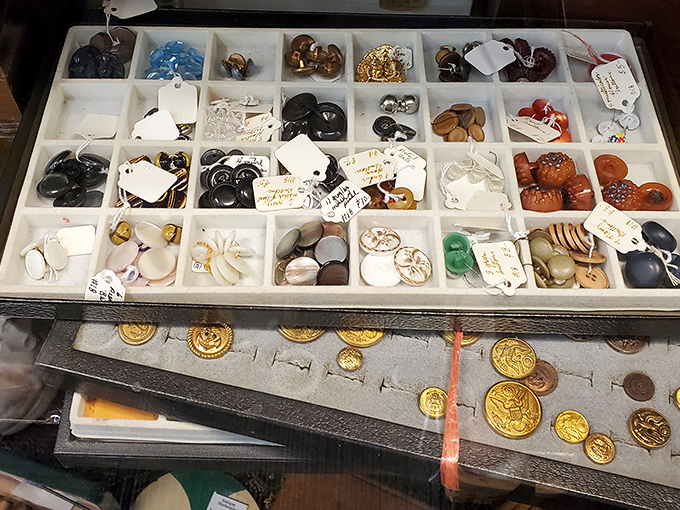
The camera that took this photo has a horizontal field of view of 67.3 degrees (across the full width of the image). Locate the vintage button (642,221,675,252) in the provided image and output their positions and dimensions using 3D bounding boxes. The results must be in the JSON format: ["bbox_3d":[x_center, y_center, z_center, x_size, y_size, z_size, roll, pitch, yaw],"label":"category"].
[{"bbox_3d":[0.175,-0.010,0.280,0.019,0.007,0.019,4,43,-9],"label":"vintage button"}]

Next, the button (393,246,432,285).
[{"bbox_3d":[0.038,0.007,0.269,0.022,0.004,0.022,10,58,-16],"label":"button"}]

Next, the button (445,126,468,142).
[{"bbox_3d":[0.069,-0.069,0.304,0.013,0.004,0.013,1,76,-3],"label":"button"}]

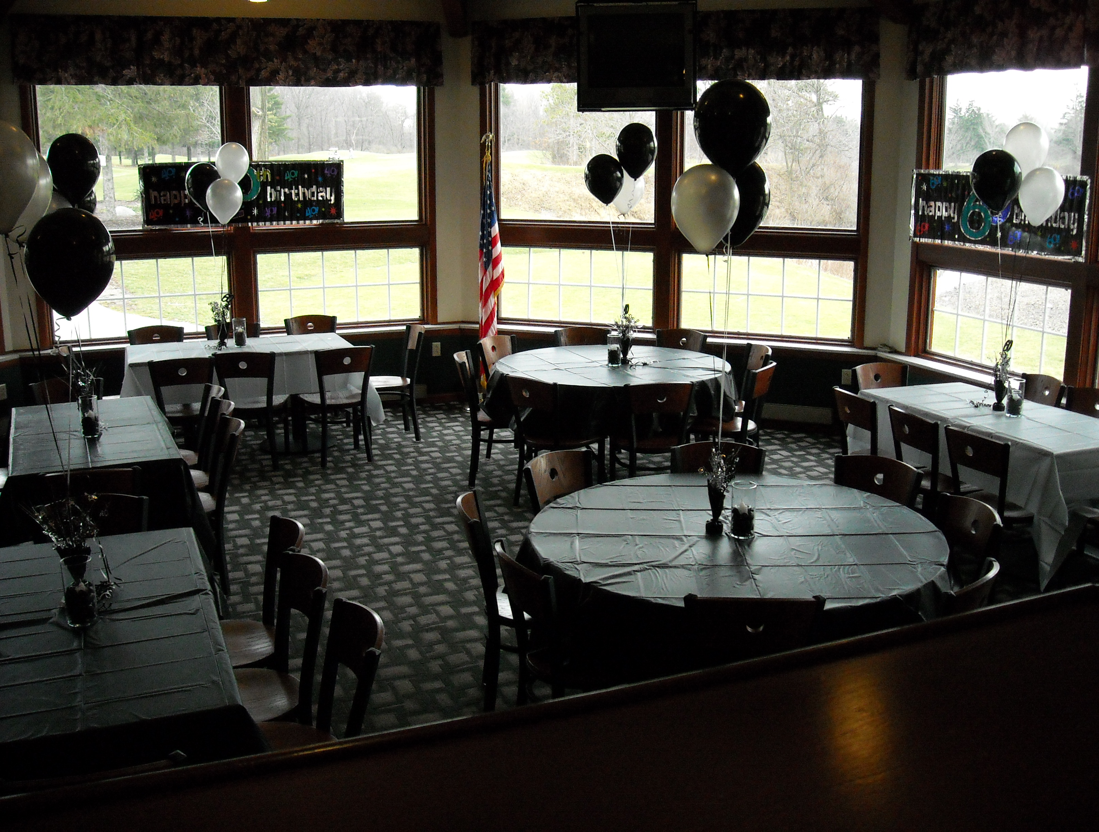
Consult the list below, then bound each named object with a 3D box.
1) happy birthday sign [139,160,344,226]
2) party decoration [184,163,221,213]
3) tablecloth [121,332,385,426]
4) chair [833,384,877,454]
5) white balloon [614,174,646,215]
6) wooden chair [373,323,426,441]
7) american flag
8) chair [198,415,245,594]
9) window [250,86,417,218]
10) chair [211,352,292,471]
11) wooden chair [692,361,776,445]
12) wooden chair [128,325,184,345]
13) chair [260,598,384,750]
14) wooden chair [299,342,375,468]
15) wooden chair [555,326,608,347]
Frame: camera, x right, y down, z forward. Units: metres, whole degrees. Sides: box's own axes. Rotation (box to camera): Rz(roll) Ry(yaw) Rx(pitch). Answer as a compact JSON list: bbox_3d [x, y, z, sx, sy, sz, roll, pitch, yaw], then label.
[{"bbox_3d":[-2.461,-1.798,9.076,1.650,0.510,0.020,-5,14,-22],"label":"happy birthday sign"},{"bbox_3d":[-2.346,-1.550,7.600,0.255,0.335,0.255,0,13,0],"label":"party decoration"},{"bbox_3d":[-2.221,-0.141,8.244,1.676,0.754,0.818,-5,14,-21],"label":"tablecloth"},{"bbox_3d":[1.858,0.261,6.289,0.490,0.830,0.420,-5,14,-19],"label":"chair"},{"bbox_3d":[0.496,-1.482,7.335,0.251,0.335,0.251,0,13,0],"label":"white balloon"},{"bbox_3d":[-1.204,-0.262,8.553,0.493,0.838,0.439,-5,14,-21],"label":"wooden chair"},{"bbox_3d":[-0.488,-1.211,9.305,0.220,2.049,0.200,-1,13,-3],"label":"american flag"},{"bbox_3d":[-1.755,0.447,5.513,0.520,0.840,0.440,-6,14,-23],"label":"chair"},{"bbox_3d":[-1.746,-2.145,9.193,1.386,1.126,0.089,-5,14,-21],"label":"window"},{"bbox_3d":[-2.135,-0.077,7.986,0.430,0.830,0.490,-2,13,-10],"label":"chair"},{"bbox_3d":[1.154,0.054,7.236,0.520,0.840,0.440,6,14,26],"label":"wooden chair"},{"bbox_3d":[-3.067,-0.256,8.865,0.430,0.830,0.490,-5,14,-23],"label":"wooden chair"},{"bbox_3d":[-0.725,0.976,3.164,0.520,0.840,0.440,-6,14,-23],"label":"chair"},{"bbox_3d":[-1.474,-0.110,7.887,0.420,0.830,0.490,-6,14,-23],"label":"wooden chair"},{"bbox_3d":[0.260,-0.207,8.298,0.439,0.838,0.493,-1,13,-4],"label":"wooden chair"}]

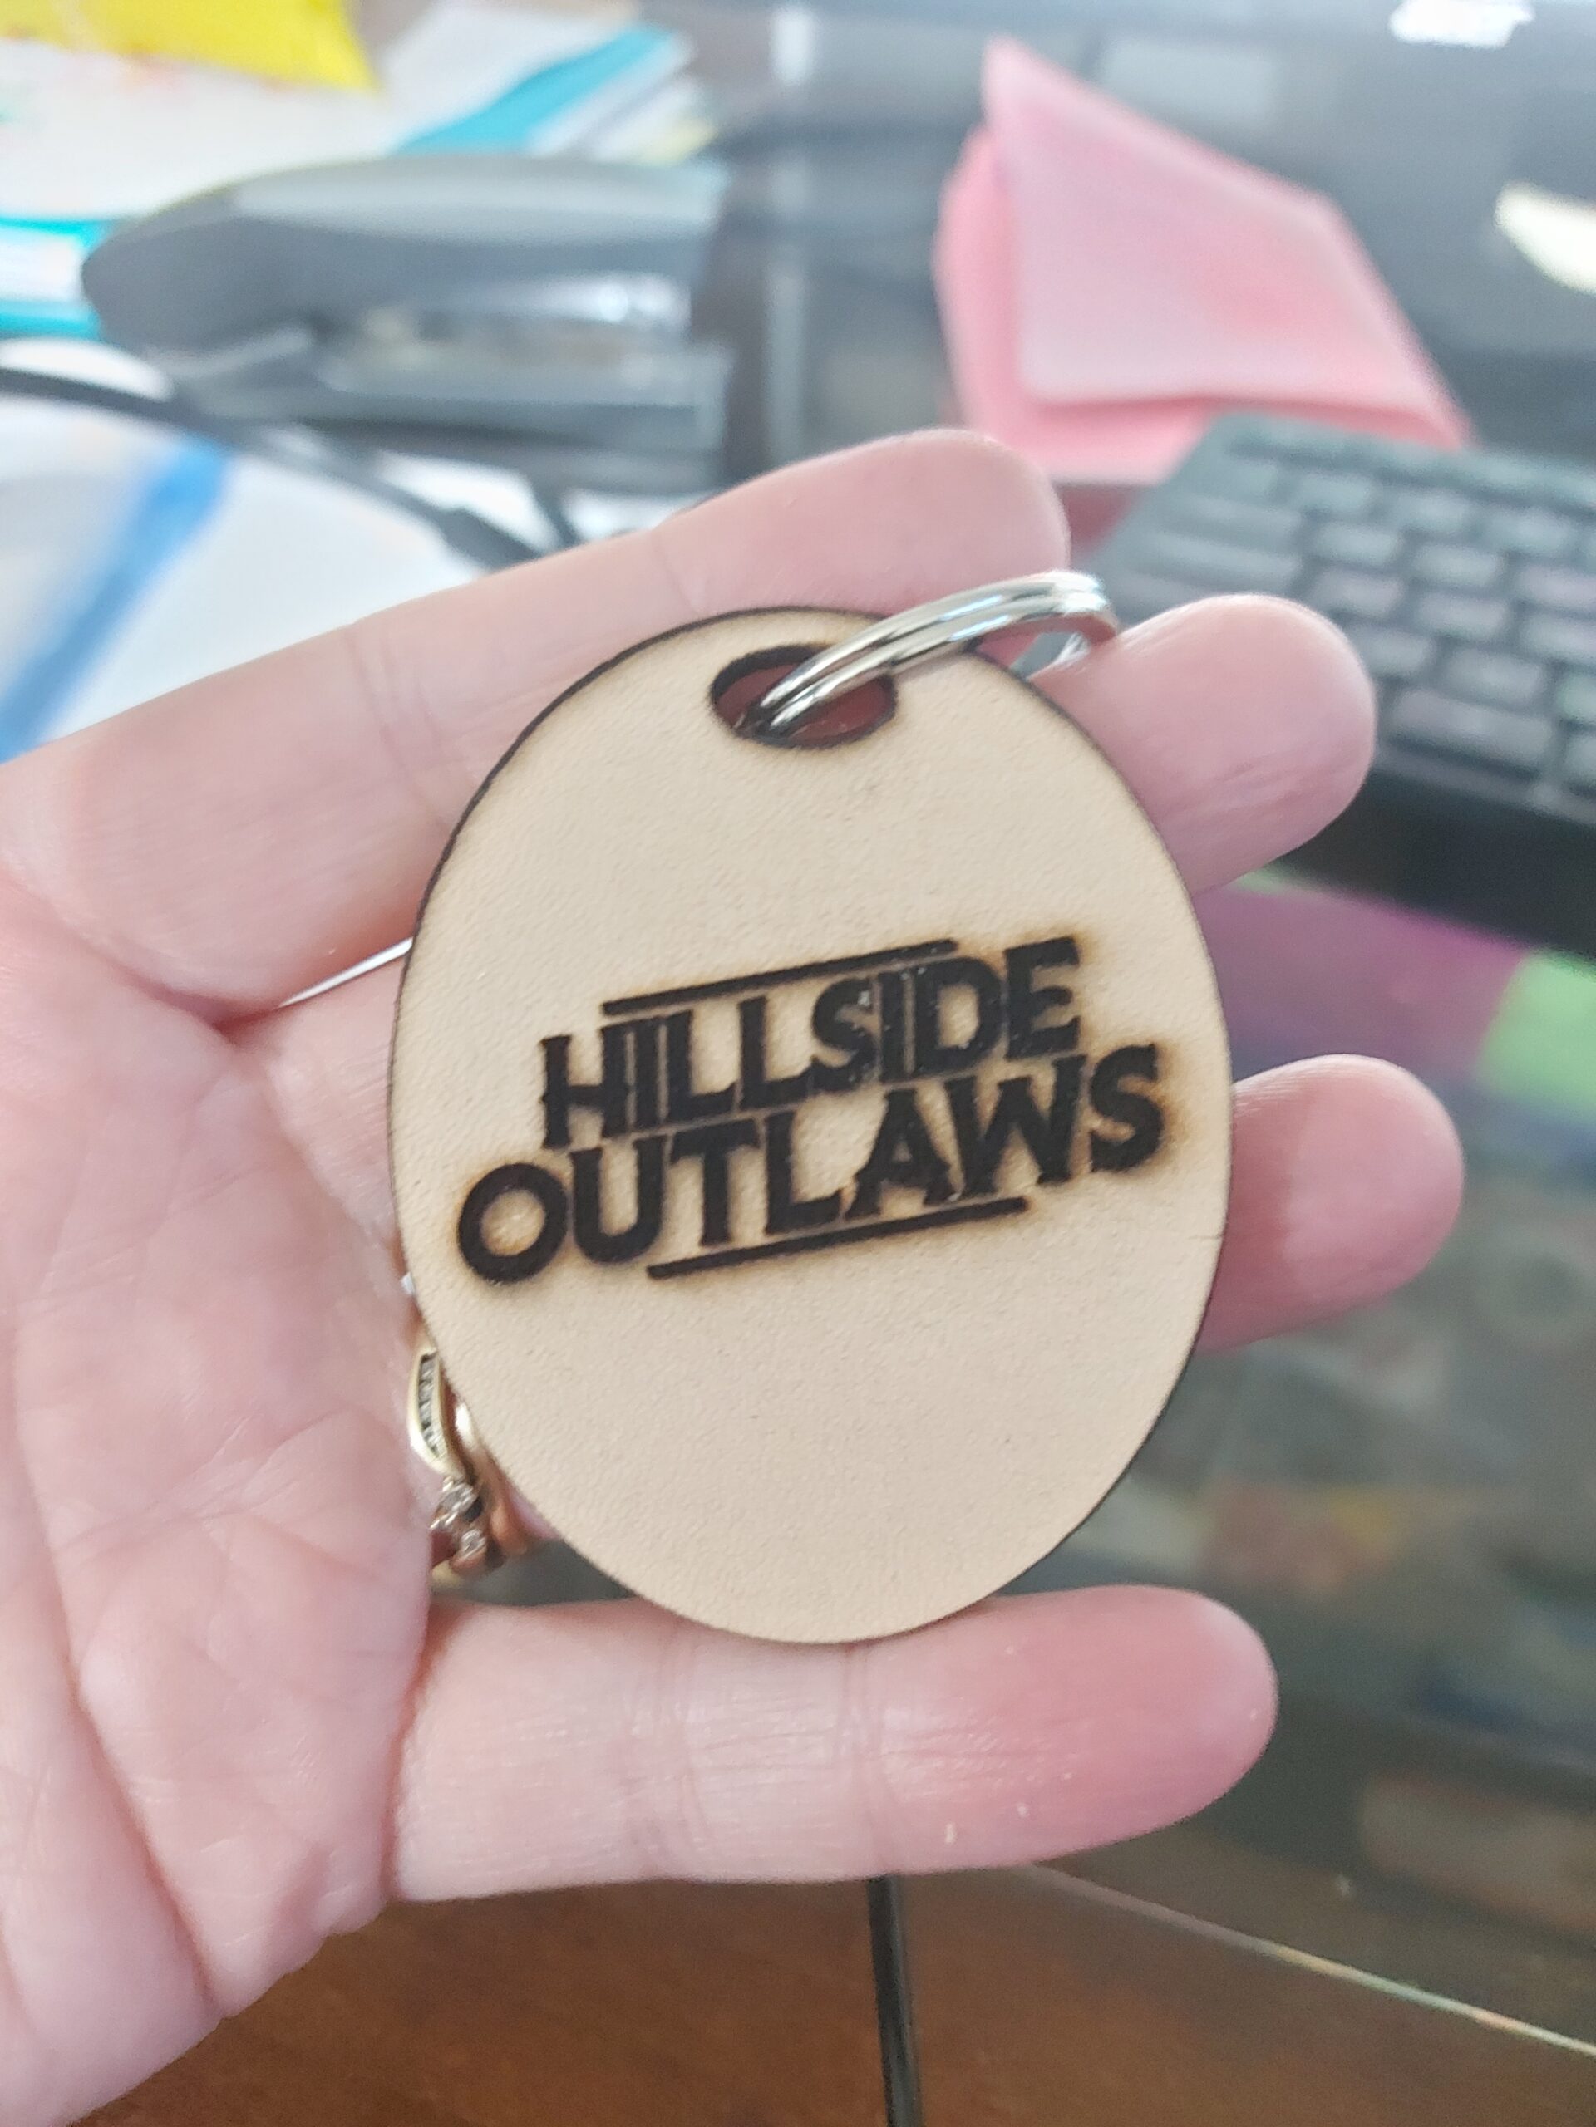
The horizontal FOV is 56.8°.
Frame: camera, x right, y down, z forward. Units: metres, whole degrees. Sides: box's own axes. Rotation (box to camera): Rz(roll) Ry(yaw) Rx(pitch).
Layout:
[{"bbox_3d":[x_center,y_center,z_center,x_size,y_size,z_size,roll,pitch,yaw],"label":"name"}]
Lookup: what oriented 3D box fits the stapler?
[{"bbox_3d":[-0.109,-0.212,0.401,0.185,0.060,0.040,8,44,9],"label":"stapler"}]

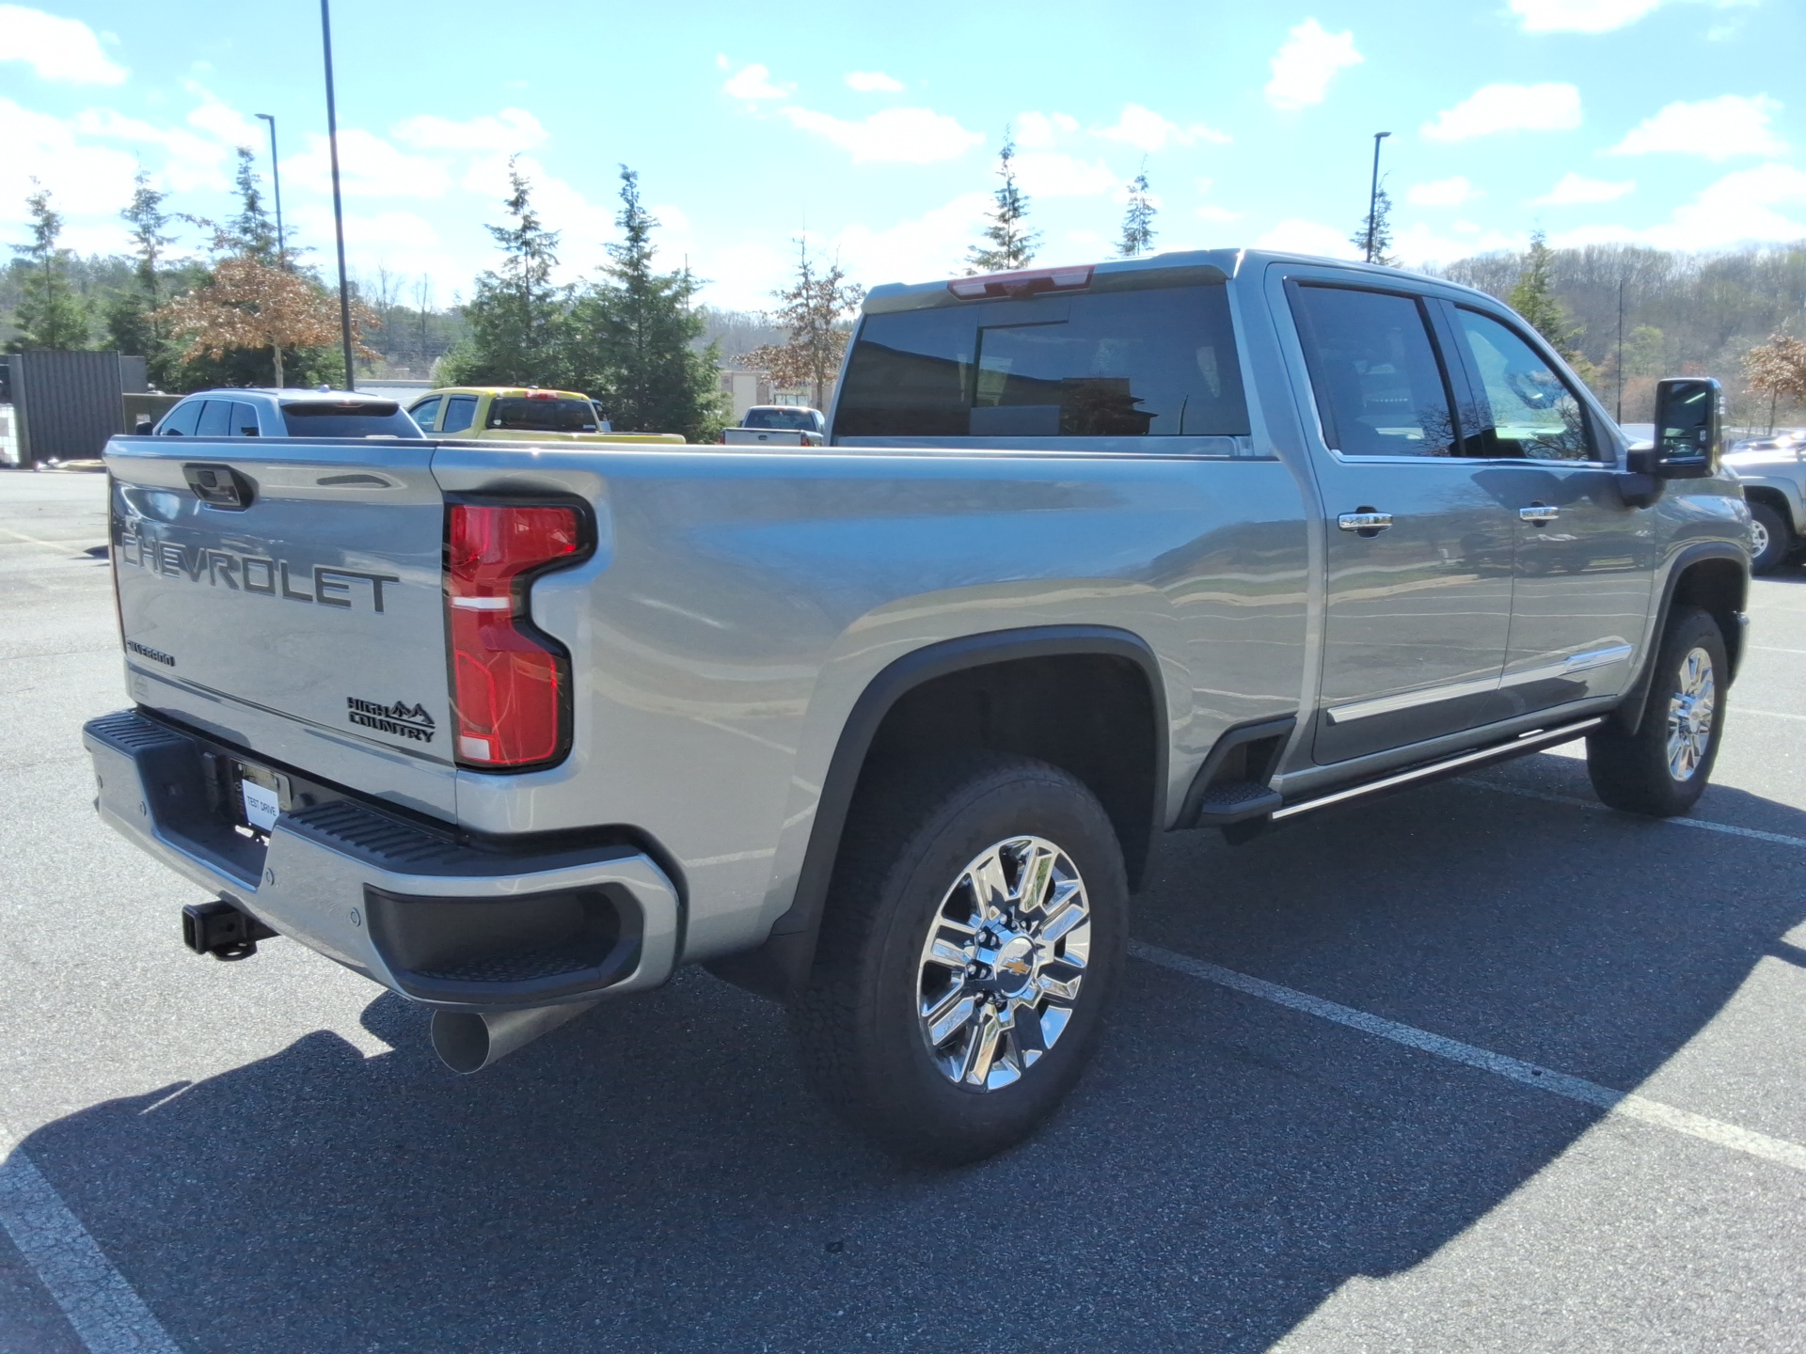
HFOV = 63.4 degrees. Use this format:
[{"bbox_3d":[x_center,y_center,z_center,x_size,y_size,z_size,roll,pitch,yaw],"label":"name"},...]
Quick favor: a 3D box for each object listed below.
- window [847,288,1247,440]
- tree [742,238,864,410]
[{"bbox_3d":[0.341,-0.884,4.197,0.070,0.390,1.570,1,6,-45],"label":"window"},{"bbox_3d":[-2.609,-8.480,39.027,3.500,6.286,3.500,0,10,-4],"label":"tree"}]

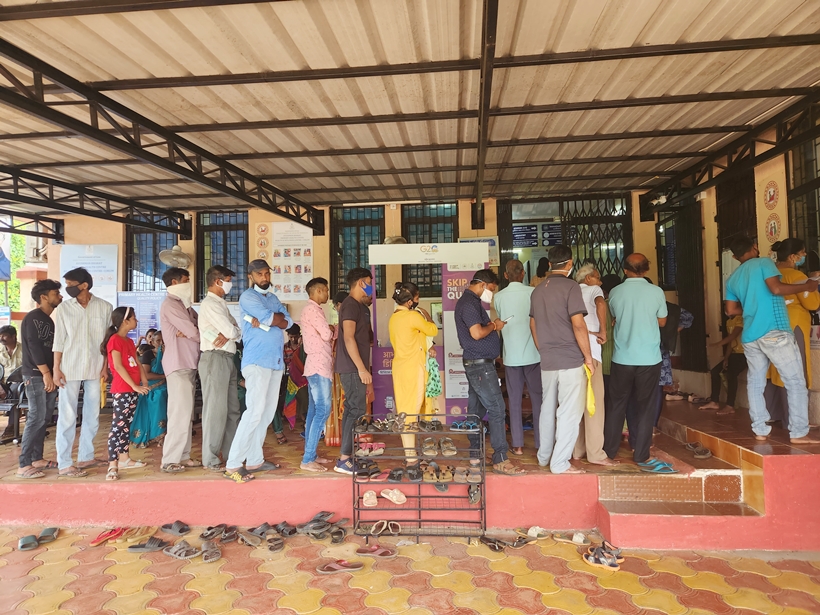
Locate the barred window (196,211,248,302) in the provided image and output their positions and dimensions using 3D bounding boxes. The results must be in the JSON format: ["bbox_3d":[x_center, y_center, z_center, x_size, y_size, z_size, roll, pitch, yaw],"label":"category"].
[{"bbox_3d":[-2.975,-0.812,8.676,0.889,1.456,0.120,-1,-3,7],"label":"barred window"}]

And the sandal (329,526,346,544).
[{"bbox_3d":[-0.514,1.566,3.835,0.100,0.090,0.250,0,-3,-15],"label":"sandal"}]

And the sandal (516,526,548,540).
[{"bbox_3d":[0.851,1.546,3.807,0.250,0.085,0.100,-2,-4,21],"label":"sandal"}]

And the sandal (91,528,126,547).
[{"bbox_3d":[-2.229,1.663,3.999,0.090,0.050,0.280,-2,-4,8],"label":"sandal"}]

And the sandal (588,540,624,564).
[{"bbox_3d":[1.229,1.524,3.422,0.225,0.100,0.090,-5,-5,45],"label":"sandal"}]

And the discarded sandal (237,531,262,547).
[{"bbox_3d":[-1.115,1.616,3.802,0.250,0.070,0.095,4,0,40],"label":"discarded sandal"}]

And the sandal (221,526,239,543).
[{"bbox_3d":[-1.264,1.575,3.838,0.100,0.075,0.250,0,-3,-15],"label":"sandal"}]

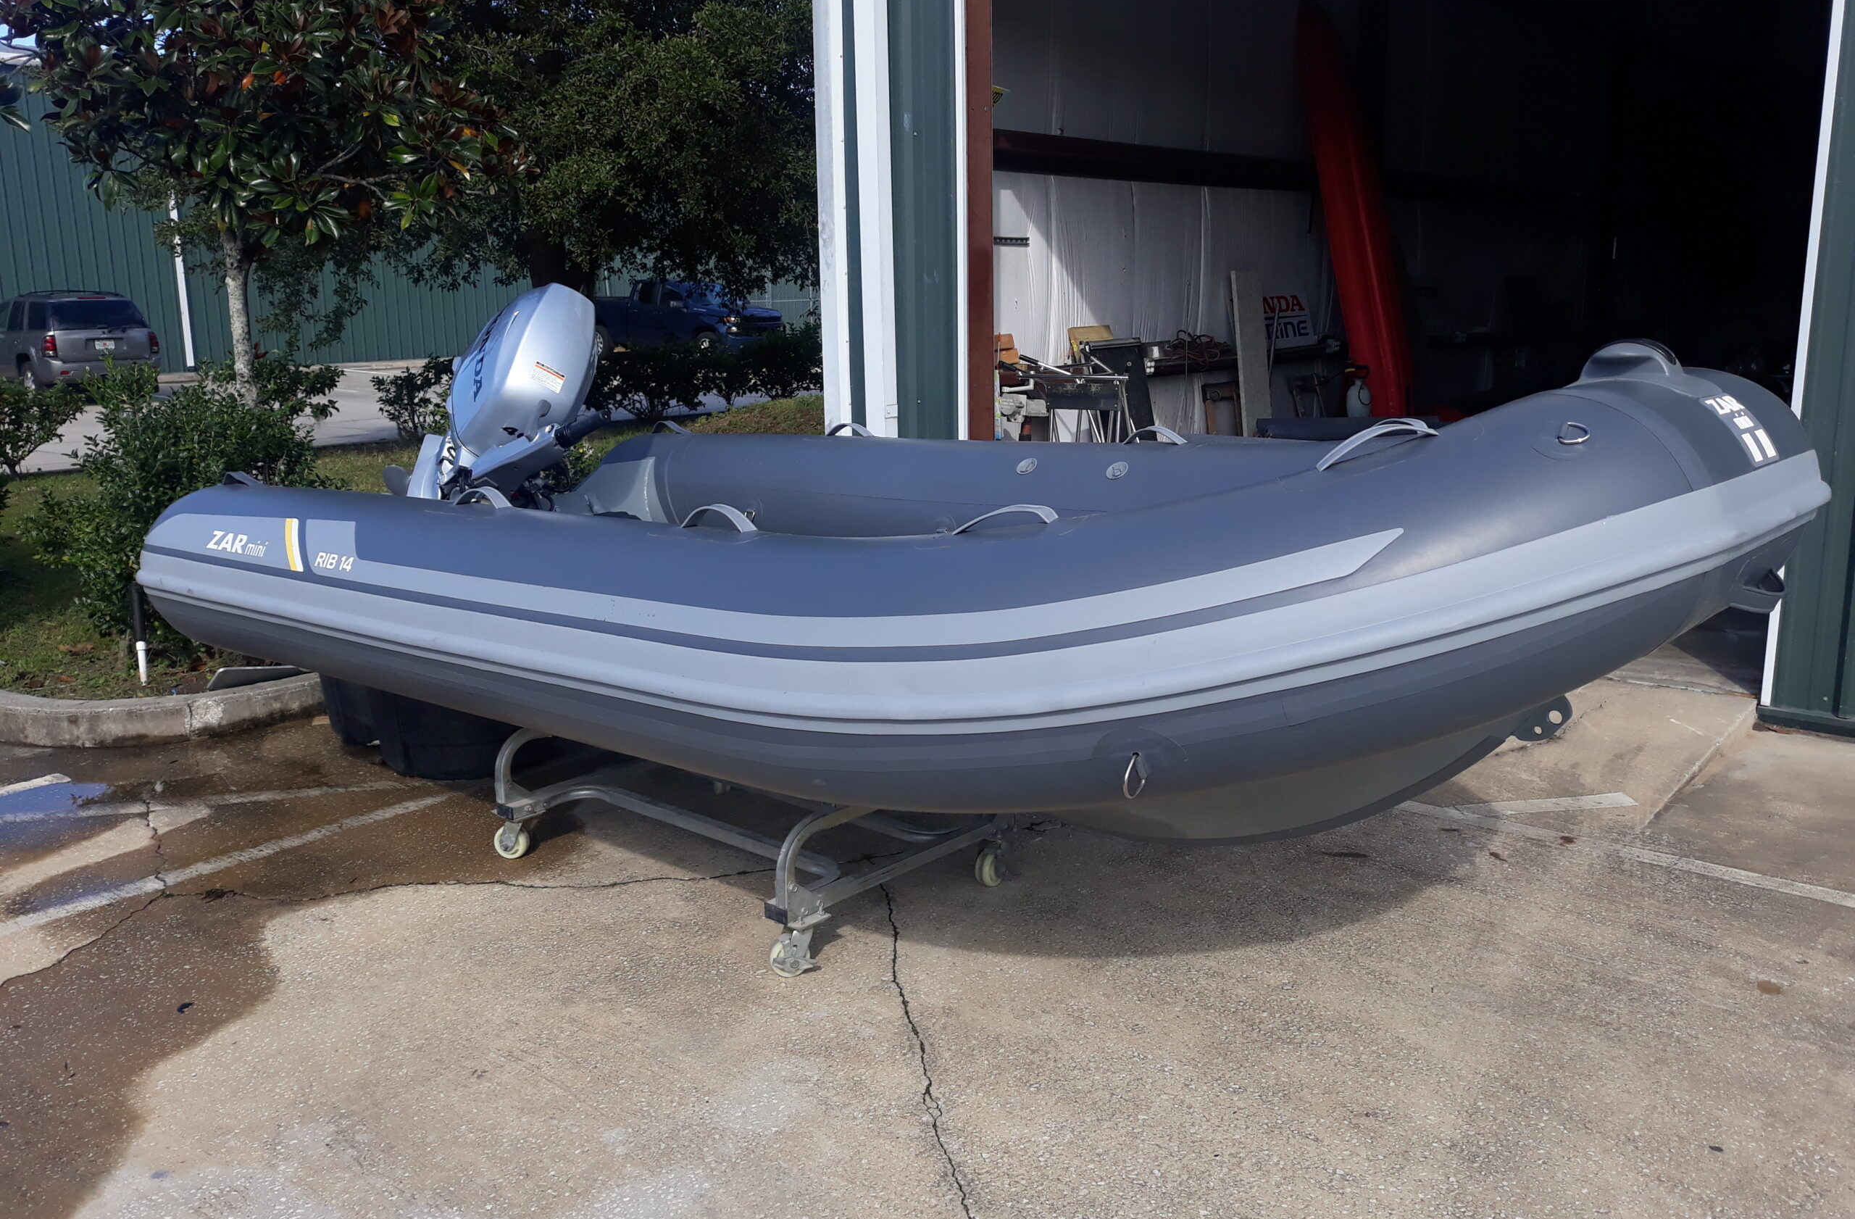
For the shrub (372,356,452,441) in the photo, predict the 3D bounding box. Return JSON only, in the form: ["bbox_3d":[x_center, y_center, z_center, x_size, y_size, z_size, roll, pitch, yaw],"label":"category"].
[{"bbox_3d":[-5.290,-2.207,15.524,0.900,0.880,0.870,-5,12,-18],"label":"shrub"}]

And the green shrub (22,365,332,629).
[{"bbox_3d":[-3.258,-0.555,6.472,1.300,1.220,1.220,-7,13,-26],"label":"green shrub"}]

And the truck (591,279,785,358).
[{"bbox_3d":[-5.998,-6.923,36.000,5.850,1.920,2.050,8,15,36],"label":"truck"}]

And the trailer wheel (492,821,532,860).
[{"bbox_3d":[-1.143,0.638,4.128,0.100,0.100,0.034,1,12,10],"label":"trailer wheel"}]

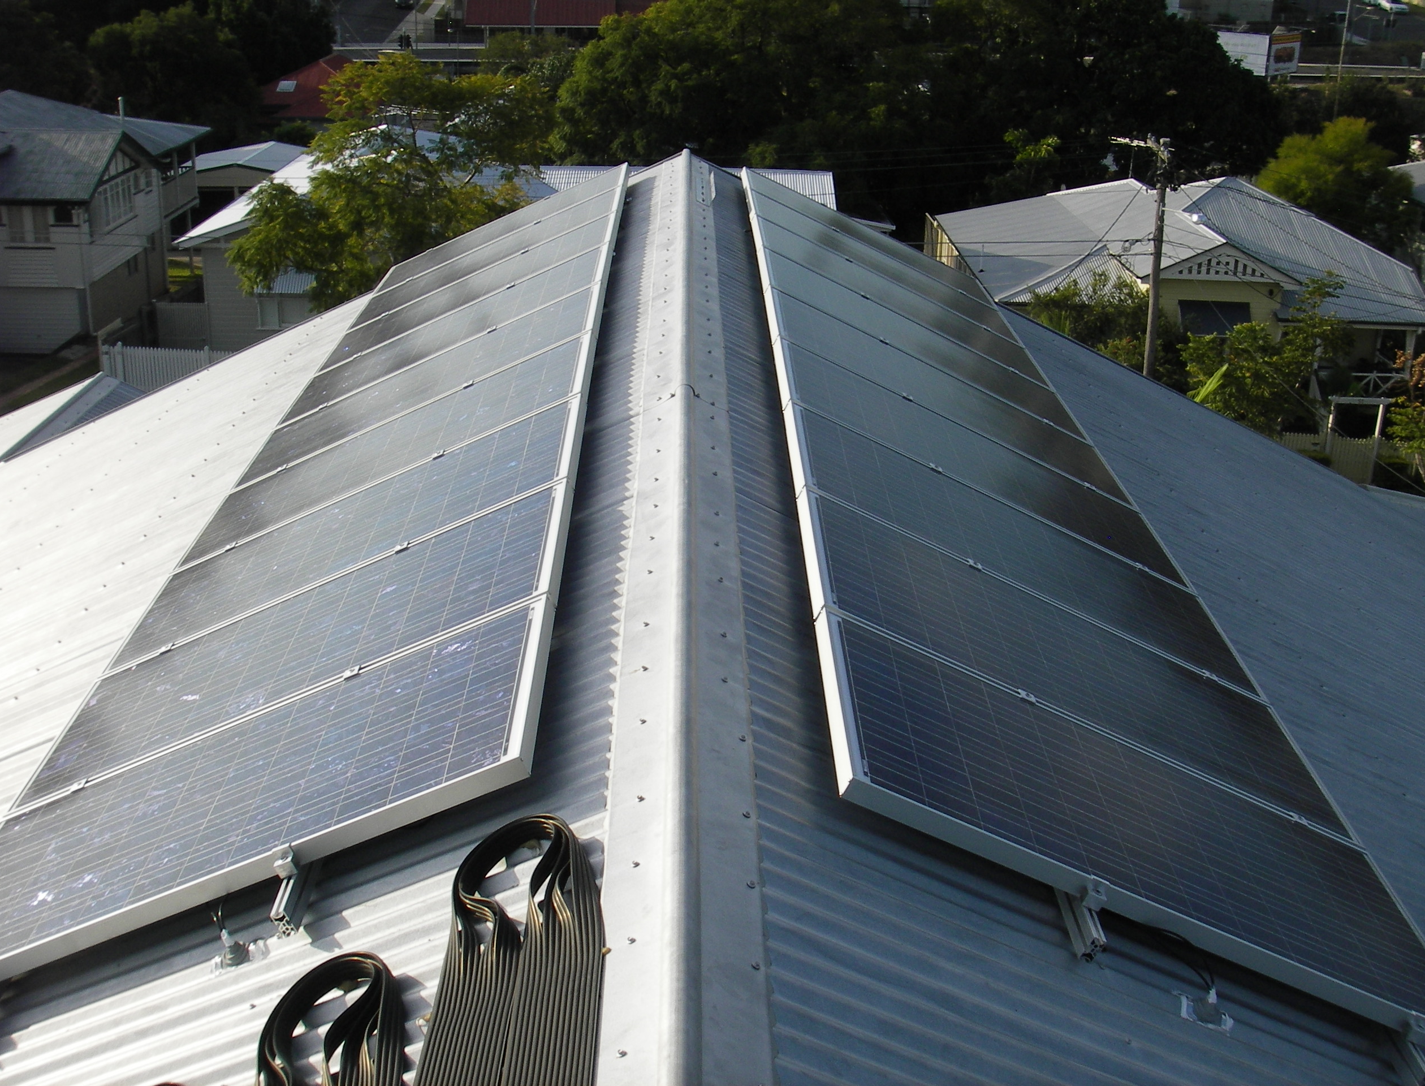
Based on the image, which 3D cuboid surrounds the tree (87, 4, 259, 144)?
[{"bbox_3d":[-24.048,-19.799,70.962,8.080,8.530,7.680,1,23,0],"label":"tree"}]

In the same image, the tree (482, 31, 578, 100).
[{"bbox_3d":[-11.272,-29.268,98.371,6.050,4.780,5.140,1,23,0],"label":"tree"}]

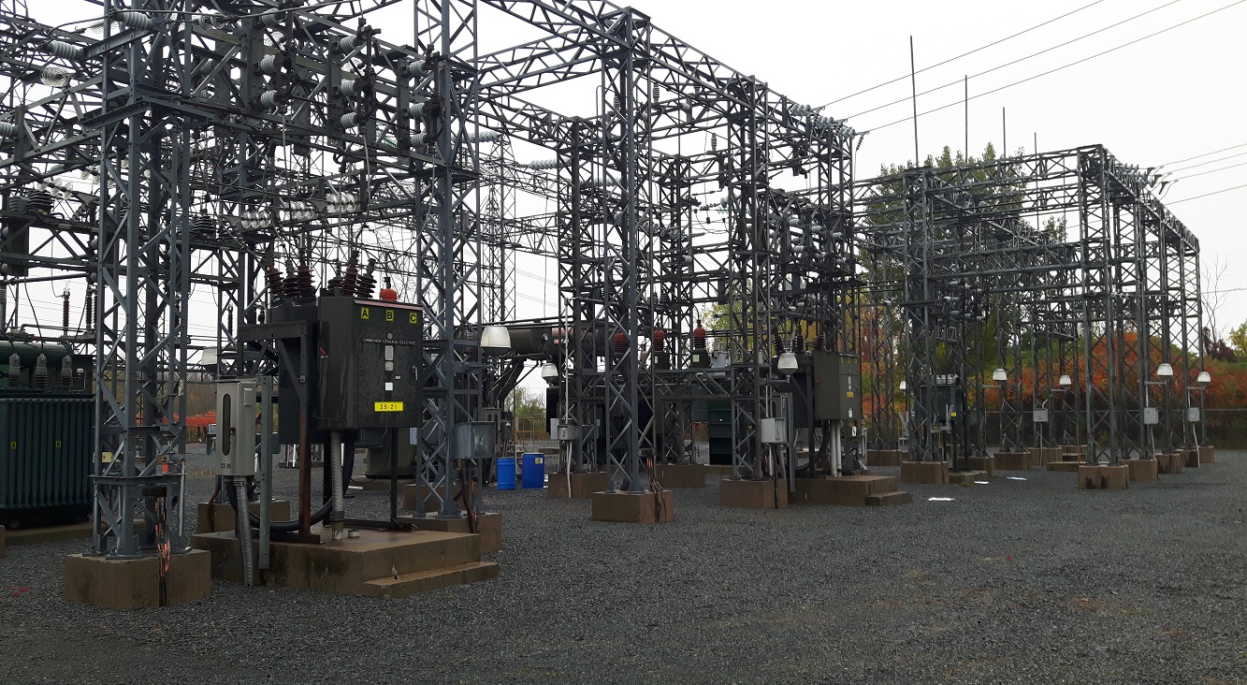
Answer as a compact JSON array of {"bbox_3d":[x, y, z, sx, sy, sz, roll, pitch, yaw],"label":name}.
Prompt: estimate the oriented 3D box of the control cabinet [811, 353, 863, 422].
[{"bbox_3d":[4.409,0.926,23.126,0.580,1.360,1.030,-3,-4,33],"label":"control cabinet"}]

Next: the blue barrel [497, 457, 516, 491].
[{"bbox_3d":[-2.957,3.338,28.300,0.485,0.810,0.485,-1,-4,0],"label":"blue barrel"}]

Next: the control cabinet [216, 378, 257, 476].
[{"bbox_3d":[-4.177,0.928,12.024,0.360,1.010,0.245,-3,-4,33],"label":"control cabinet"}]

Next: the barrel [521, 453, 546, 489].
[{"bbox_3d":[-2.356,3.344,29.100,0.585,0.920,0.585,-1,-4,0],"label":"barrel"}]

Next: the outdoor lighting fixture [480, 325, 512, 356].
[{"bbox_3d":[-1.697,-0.023,14.850,0.405,0.420,0.405,-3,-4,33],"label":"outdoor lighting fixture"}]

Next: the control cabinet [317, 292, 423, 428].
[{"bbox_3d":[-2.854,0.262,12.694,0.600,1.420,1.010,-3,-4,33],"label":"control cabinet"}]

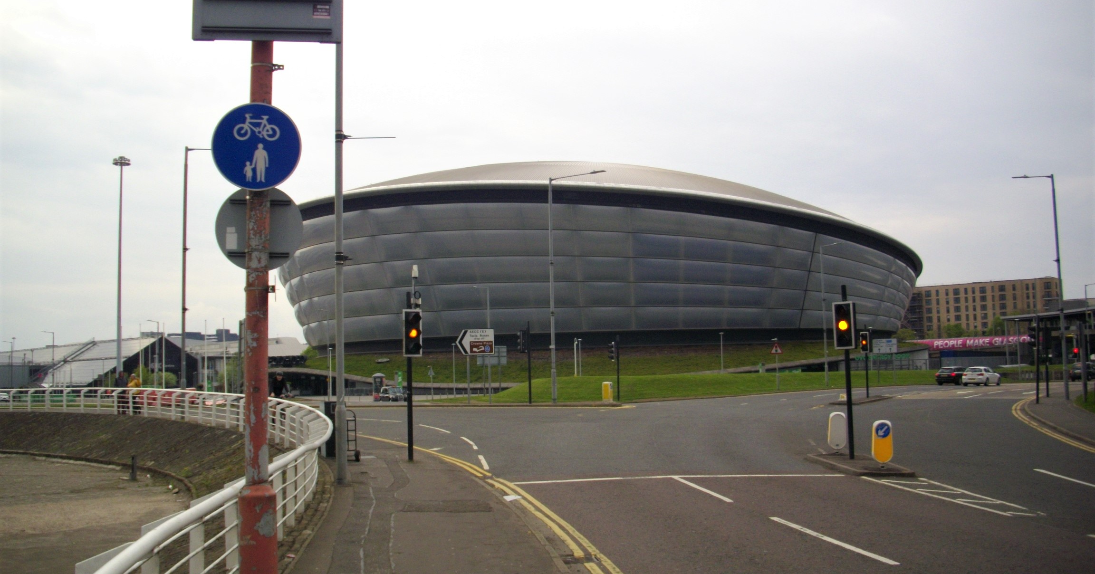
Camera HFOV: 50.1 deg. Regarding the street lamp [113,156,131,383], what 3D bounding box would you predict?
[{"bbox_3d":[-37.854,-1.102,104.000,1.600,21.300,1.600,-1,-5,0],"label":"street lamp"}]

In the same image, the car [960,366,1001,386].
[{"bbox_3d":[32.334,6.619,87.000,1.780,1.430,4.320,-4,-6,37],"label":"car"}]

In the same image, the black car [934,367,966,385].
[{"bbox_3d":[31.518,6.899,90.500,1.800,1.450,4.400,-4,-6,37],"label":"black car"}]

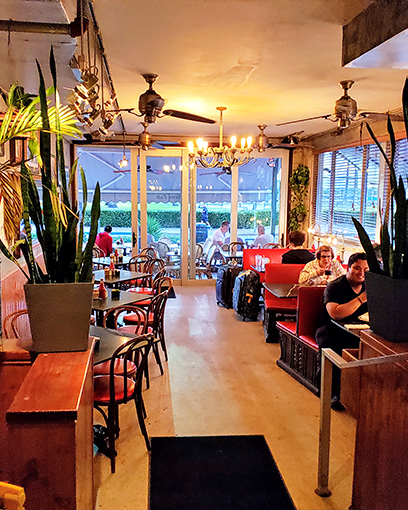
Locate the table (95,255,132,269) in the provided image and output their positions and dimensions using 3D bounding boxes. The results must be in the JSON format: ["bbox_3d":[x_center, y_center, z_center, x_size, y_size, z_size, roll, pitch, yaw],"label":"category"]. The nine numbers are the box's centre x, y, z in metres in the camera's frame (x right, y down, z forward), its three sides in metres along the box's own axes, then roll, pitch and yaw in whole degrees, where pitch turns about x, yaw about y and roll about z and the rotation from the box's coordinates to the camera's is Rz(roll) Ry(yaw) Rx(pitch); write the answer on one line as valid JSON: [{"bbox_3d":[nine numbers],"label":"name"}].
[{"bbox_3d":[-1.441,0.466,8.552,0.770,0.760,0.770,6,9,38],"label":"table"}]

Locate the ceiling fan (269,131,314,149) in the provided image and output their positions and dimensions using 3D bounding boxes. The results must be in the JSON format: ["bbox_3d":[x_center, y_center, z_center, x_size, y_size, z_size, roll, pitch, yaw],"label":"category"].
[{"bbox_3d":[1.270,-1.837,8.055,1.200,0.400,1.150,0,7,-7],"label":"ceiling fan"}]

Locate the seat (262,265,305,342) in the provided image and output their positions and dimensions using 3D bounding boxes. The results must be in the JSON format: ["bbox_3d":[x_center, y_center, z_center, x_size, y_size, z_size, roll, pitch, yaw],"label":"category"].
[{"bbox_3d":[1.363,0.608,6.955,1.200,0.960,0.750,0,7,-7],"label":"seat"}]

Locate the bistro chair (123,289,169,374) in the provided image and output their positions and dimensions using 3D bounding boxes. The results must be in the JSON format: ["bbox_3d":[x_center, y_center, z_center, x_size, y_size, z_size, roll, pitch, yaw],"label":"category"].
[{"bbox_3d":[-0.655,0.822,5.303,0.520,0.880,0.430,4,8,24],"label":"bistro chair"}]

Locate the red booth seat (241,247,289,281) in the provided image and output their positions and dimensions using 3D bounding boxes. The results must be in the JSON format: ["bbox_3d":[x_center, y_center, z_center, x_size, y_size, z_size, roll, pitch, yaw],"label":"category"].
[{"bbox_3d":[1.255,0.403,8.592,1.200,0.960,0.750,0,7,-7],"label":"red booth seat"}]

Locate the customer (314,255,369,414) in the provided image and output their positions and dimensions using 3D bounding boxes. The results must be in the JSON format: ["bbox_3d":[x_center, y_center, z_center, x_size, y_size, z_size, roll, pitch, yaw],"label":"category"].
[{"bbox_3d":[1.382,0.648,4.720,0.550,1.280,0.780,-1,8,-14],"label":"customer"}]

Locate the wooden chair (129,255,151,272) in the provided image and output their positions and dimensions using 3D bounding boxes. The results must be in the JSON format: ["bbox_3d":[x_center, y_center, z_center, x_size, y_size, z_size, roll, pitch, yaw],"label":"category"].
[{"bbox_3d":[-1.136,0.444,8.343,0.420,0.880,0.500,-6,10,-44],"label":"wooden chair"}]

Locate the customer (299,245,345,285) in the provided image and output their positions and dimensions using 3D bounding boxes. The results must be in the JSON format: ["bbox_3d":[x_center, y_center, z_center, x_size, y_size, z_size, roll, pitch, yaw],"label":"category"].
[{"bbox_3d":[1.528,0.500,6.725,0.580,1.260,0.720,1,7,0],"label":"customer"}]

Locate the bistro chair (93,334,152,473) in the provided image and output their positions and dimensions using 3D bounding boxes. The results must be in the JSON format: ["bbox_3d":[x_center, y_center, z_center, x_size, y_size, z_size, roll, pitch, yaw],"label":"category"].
[{"bbox_3d":[-0.642,0.970,3.595,0.490,0.880,0.420,6,9,35],"label":"bistro chair"}]

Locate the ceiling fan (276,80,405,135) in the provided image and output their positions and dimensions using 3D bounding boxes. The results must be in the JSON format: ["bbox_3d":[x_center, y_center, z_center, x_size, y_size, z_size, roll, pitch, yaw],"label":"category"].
[{"bbox_3d":[1.388,-1.432,4.976,1.400,0.500,1.400,1,7,0],"label":"ceiling fan"}]

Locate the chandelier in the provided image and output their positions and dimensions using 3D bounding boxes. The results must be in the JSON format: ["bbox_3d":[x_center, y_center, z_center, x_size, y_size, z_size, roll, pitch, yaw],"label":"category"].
[{"bbox_3d":[0.218,-1.516,6.610,0.900,0.780,0.900,1,7,0],"label":"chandelier"}]

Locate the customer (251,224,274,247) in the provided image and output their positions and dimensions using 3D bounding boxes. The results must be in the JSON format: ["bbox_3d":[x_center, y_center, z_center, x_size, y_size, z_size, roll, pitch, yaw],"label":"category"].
[{"bbox_3d":[1.255,-0.056,11.527,0.750,1.260,0.520,2,7,10],"label":"customer"}]

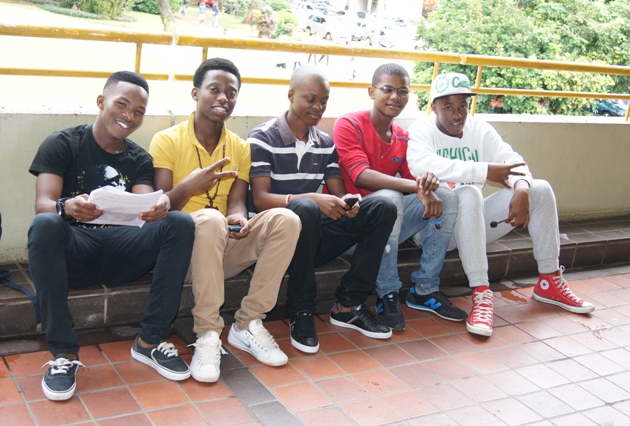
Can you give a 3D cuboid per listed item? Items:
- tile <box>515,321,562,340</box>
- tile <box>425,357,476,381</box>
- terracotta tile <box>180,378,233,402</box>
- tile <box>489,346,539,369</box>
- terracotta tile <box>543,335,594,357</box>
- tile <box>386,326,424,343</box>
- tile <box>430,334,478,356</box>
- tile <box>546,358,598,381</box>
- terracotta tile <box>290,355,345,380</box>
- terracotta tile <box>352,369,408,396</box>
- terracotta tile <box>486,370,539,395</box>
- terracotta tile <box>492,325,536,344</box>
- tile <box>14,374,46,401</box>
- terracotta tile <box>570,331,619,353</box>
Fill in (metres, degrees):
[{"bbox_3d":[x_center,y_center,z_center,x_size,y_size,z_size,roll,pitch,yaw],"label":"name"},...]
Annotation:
[{"bbox_3d":[0.987,0.523,3.512,0.155,0.014,0.155,-3,19,-31],"label":"tile"},{"bbox_3d":[0.519,0.601,3.046,0.153,0.014,0.156,-3,18,-31],"label":"tile"},{"bbox_3d":[-0.370,0.601,2.685,0.153,0.014,0.156,-3,18,-31],"label":"terracotta tile"},{"bbox_3d":[0.794,0.586,3.225,0.154,0.015,0.154,-3,19,-32],"label":"tile"},{"bbox_3d":[1.070,0.572,3.380,0.155,0.014,0.155,-3,19,-31],"label":"terracotta tile"},{"bbox_3d":[0.345,0.501,3.316,0.154,0.015,0.154,-3,19,-32],"label":"tile"},{"bbox_3d":[0.577,0.549,3.297,0.156,0.012,0.156,-3,19,-32],"label":"tile"},{"bbox_3d":[1.029,0.634,3.204,0.156,0.012,0.156,-3,19,-32],"label":"tile"},{"bbox_3d":[0.013,0.577,2.948,0.156,0.012,0.156,-3,19,-32],"label":"terracotta tile"},{"bbox_3d":[0.236,0.611,2.870,0.155,0.014,0.155,-3,19,-31],"label":"terracotta tile"},{"bbox_3d":[0.740,0.643,3.006,0.154,0.015,0.154,-3,19,-32],"label":"terracotta tile"},{"bbox_3d":[0.851,0.529,3.433,0.153,0.014,0.156,-3,18,-31],"label":"terracotta tile"},{"bbox_3d":[-0.865,0.560,2.560,0.154,0.015,0.154,-3,19,-32],"label":"tile"},{"bbox_3d":[1.214,0.566,3.487,0.154,0.015,0.154,-3,19,-32],"label":"terracotta tile"}]

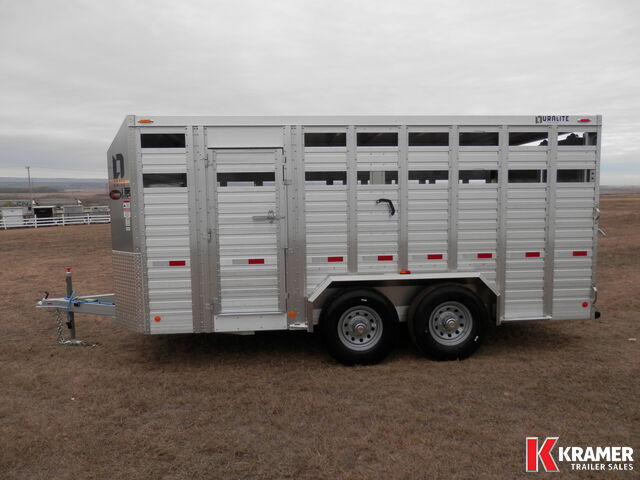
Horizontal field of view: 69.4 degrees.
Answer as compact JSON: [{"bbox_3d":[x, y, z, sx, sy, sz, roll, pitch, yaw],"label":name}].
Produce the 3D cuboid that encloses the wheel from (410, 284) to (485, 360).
[{"bbox_3d":[1.239,0.790,4.506,0.730,0.730,0.230,-1,5,-4],"label":"wheel"}]

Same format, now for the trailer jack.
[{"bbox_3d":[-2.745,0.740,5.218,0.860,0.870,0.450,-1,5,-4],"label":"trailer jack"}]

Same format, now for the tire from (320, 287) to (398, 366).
[{"bbox_3d":[0.372,0.819,4.439,0.730,0.730,0.230,-1,5,-4],"label":"tire"}]

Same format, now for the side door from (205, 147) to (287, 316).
[{"bbox_3d":[-0.684,-0.074,4.458,0.726,1.586,0.055,-1,5,-4],"label":"side door"}]

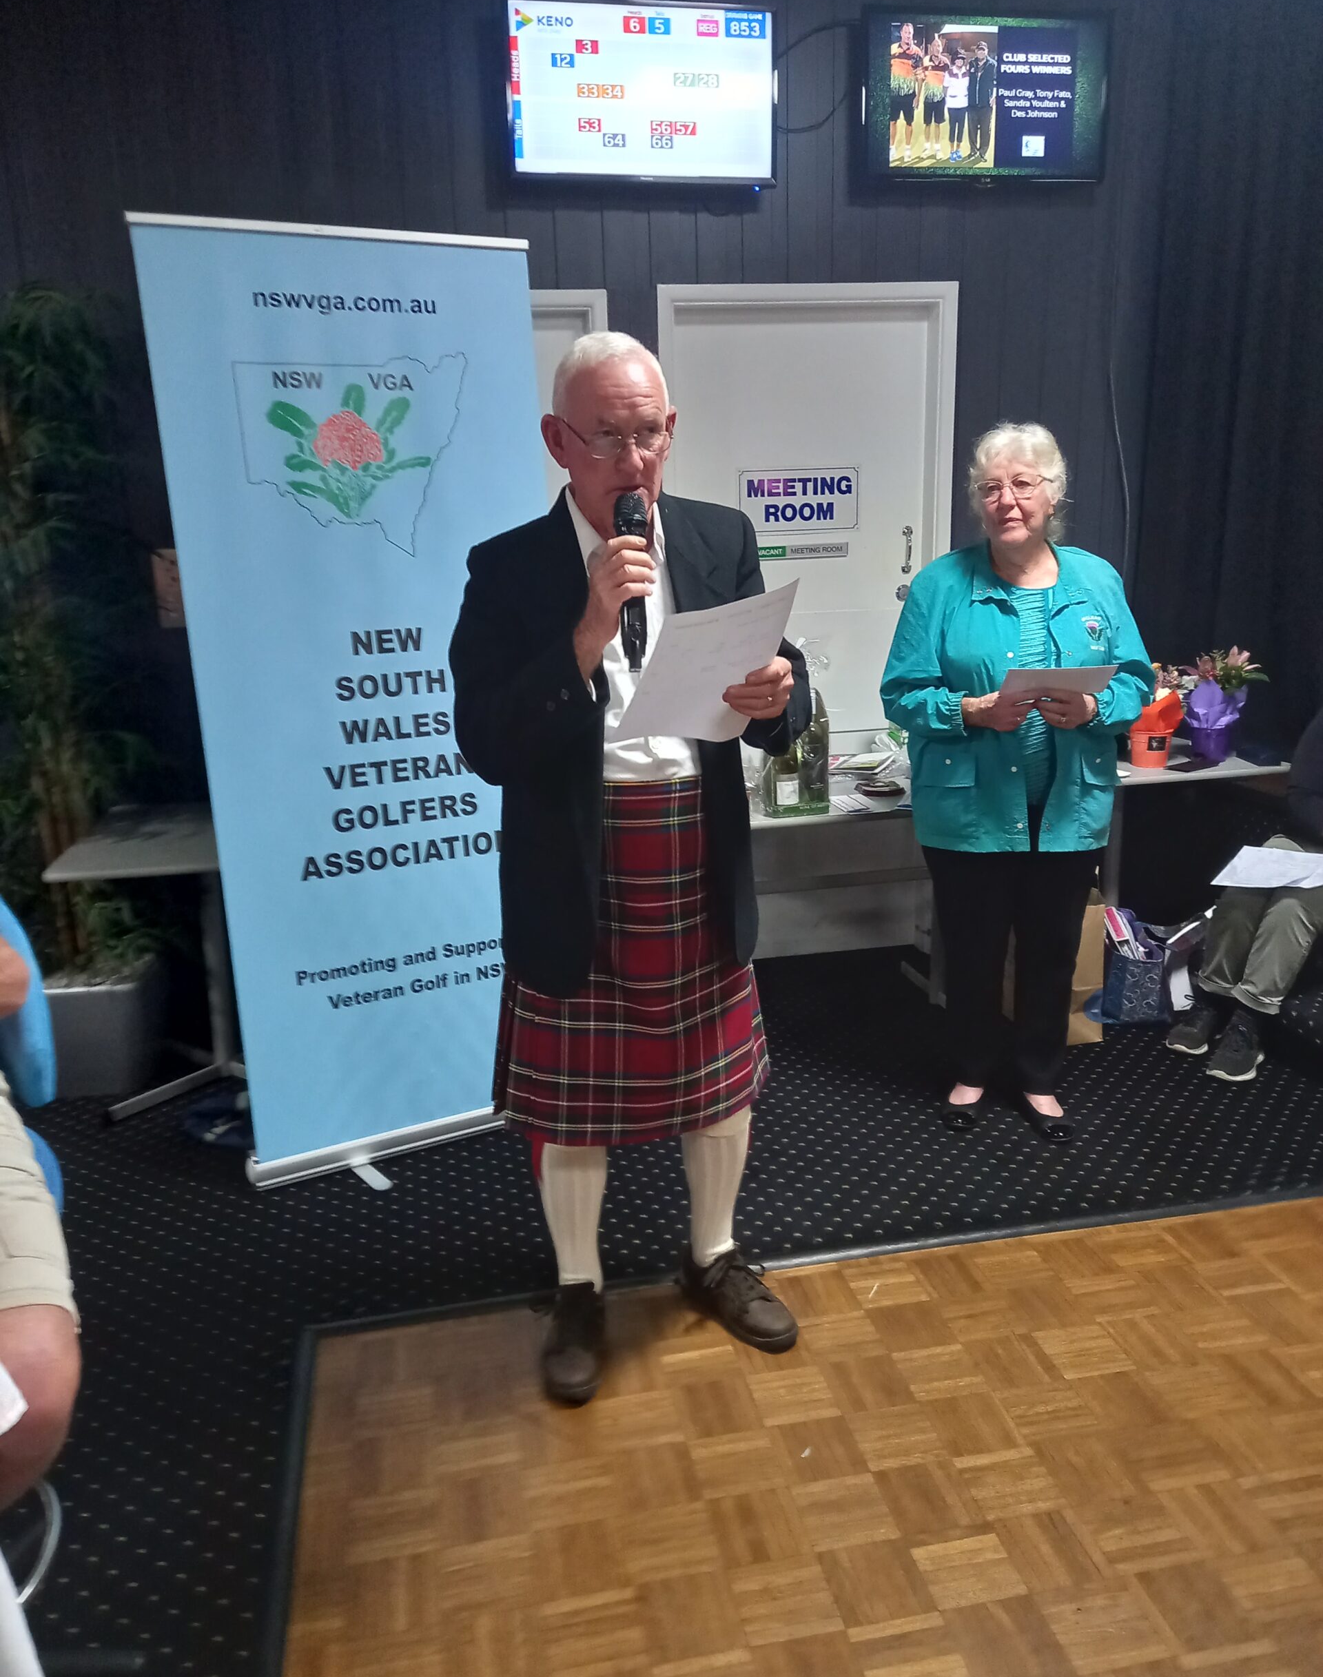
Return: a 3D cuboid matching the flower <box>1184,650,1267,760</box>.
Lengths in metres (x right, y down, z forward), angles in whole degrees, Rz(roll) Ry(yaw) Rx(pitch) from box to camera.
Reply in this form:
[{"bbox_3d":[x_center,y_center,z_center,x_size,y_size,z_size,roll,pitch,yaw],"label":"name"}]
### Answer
[{"bbox_3d":[1.706,-0.416,3.860,0.267,0.322,0.240,-4,14,-10],"label":"flower"}]

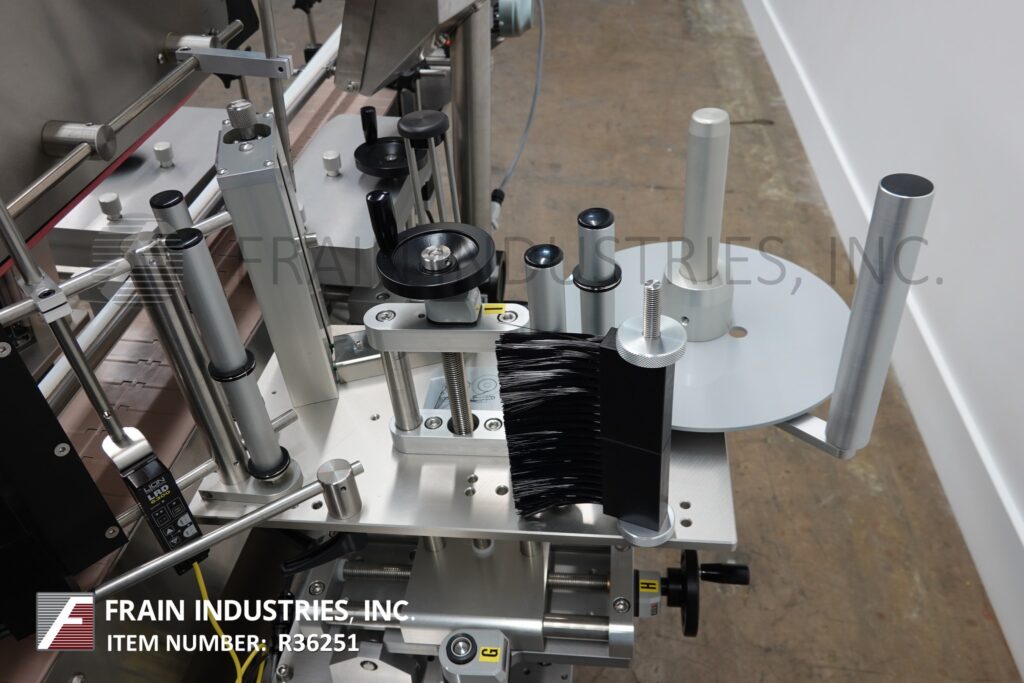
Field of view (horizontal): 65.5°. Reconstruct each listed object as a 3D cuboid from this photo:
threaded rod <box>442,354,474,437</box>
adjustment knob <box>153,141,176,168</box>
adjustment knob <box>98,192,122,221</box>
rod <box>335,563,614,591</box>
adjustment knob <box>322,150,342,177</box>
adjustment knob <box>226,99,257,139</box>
[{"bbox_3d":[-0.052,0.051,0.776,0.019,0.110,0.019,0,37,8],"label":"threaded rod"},{"bbox_3d":[-0.532,-0.284,1.216,0.024,0.032,0.024,0,37,8],"label":"adjustment knob"},{"bbox_3d":[-0.516,-0.172,1.028,0.024,0.029,0.024,-5,34,0],"label":"adjustment knob"},{"bbox_3d":[-0.048,0.279,0.938,0.316,0.019,0.019,0,37,8],"label":"rod"},{"bbox_3d":[-0.261,-0.255,1.145,0.025,0.030,0.025,0,37,8],"label":"adjustment knob"},{"bbox_3d":[-0.270,-0.224,0.800,0.023,0.031,0.023,0,37,8],"label":"adjustment knob"}]

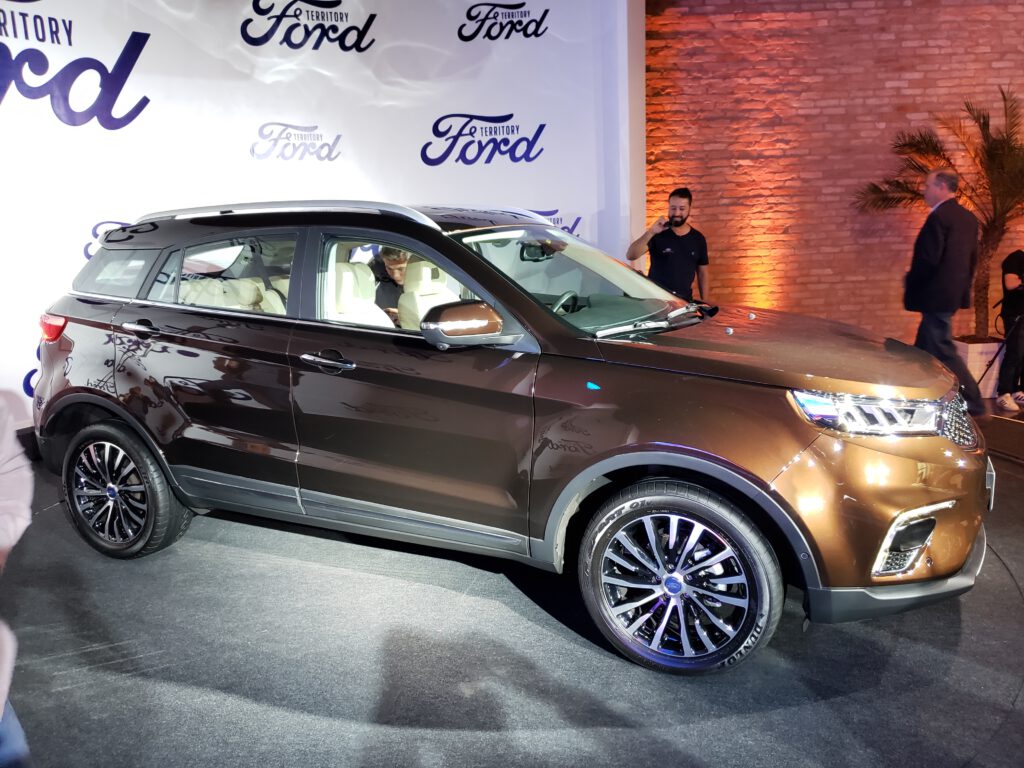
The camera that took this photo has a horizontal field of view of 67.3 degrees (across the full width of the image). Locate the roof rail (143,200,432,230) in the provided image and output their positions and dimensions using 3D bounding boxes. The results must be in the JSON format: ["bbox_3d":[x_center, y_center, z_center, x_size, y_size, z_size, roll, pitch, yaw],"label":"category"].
[{"bbox_3d":[-1.031,-0.723,3.341,1.680,0.140,0.080,4,13,24],"label":"roof rail"}]

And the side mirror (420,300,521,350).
[{"bbox_3d":[-0.146,-0.193,2.610,0.230,0.180,0.260,4,13,24],"label":"side mirror"}]

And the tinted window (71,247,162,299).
[{"bbox_3d":[-1.879,-0.526,3.631,0.588,0.257,0.060,5,-12,30],"label":"tinted window"}]

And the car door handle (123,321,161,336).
[{"bbox_3d":[-1.620,-0.241,3.365,0.230,0.050,0.055,4,13,24],"label":"car door handle"}]

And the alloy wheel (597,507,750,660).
[{"bbox_3d":[0.575,0.665,2.662,0.500,0.500,0.180,4,13,24],"label":"alloy wheel"}]

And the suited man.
[{"bbox_3d":[3.083,-0.625,5.562,0.580,1.816,0.500,2,13,19],"label":"suited man"}]

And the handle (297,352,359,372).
[{"bbox_3d":[-0.710,-0.085,2.958,0.250,0.050,0.055,4,13,24],"label":"handle"}]

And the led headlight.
[{"bbox_3d":[1.115,0.096,2.415,0.450,0.190,0.420,4,13,24],"label":"led headlight"}]

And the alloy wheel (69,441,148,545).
[{"bbox_3d":[-1.900,0.508,3.770,0.500,0.500,0.180,4,13,24],"label":"alloy wheel"}]

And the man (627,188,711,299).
[{"bbox_3d":[1.090,-0.478,5.383,0.560,1.728,0.360,0,12,7],"label":"man"}]

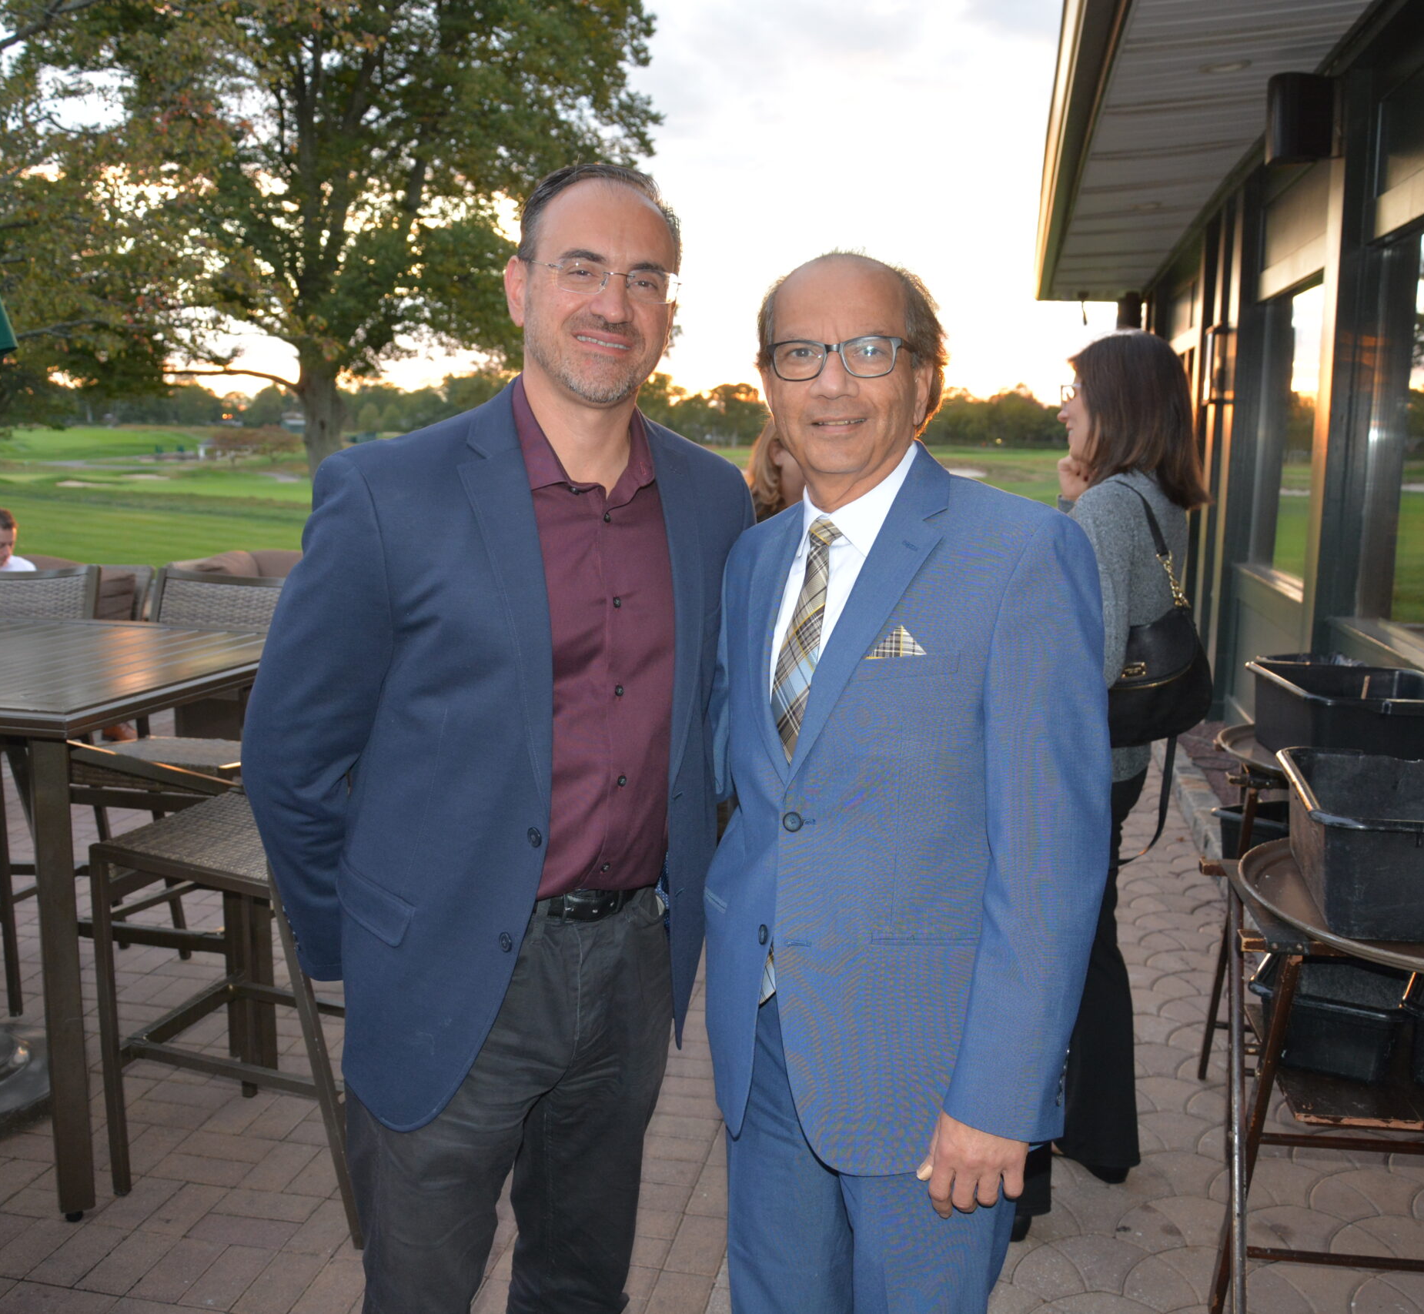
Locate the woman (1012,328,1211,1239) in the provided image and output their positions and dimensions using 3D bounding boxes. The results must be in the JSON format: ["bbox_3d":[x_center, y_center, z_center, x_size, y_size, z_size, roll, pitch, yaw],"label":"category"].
[{"bbox_3d":[0.768,0.254,2.904,0.380,1.730,0.470,4,9,22],"label":"woman"}]

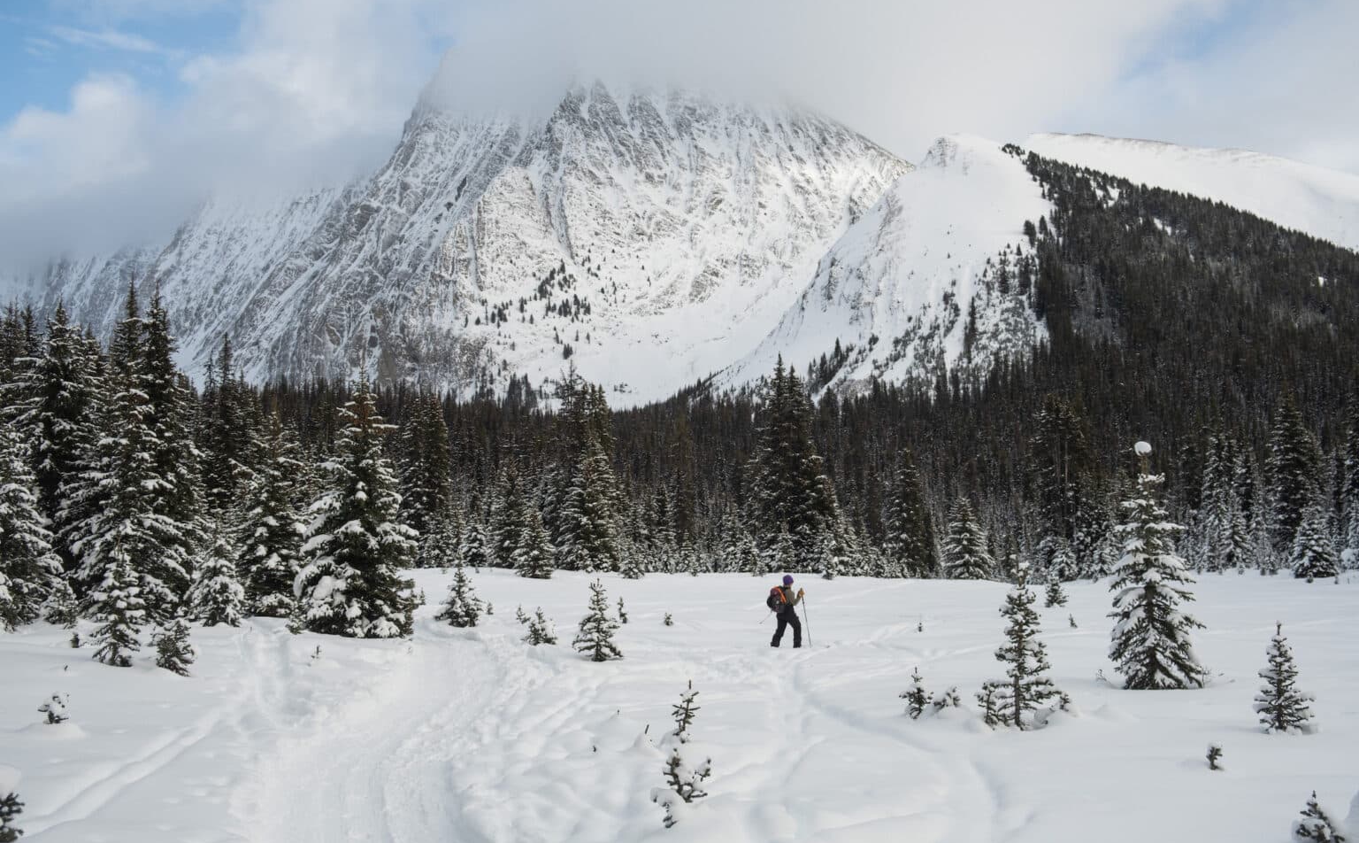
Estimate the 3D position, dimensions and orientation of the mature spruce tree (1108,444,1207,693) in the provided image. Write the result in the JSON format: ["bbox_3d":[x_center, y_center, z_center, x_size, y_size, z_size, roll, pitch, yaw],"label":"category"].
[{"bbox_3d":[7.940,2.368,20.888,1.641,4.035,1.641,-2,-6,21],"label":"mature spruce tree"}]

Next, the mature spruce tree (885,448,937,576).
[{"bbox_3d":[14.384,5.622,77.412,3.220,7.970,3.120,0,-6,0],"label":"mature spruce tree"}]

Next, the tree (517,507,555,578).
[{"bbox_3d":[-7.767,6.511,67.180,2.227,3.848,2.227,1,-5,-7],"label":"tree"}]

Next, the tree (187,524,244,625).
[{"bbox_3d":[-13.064,4.295,35.152,1.580,2.950,1.530,0,-6,0],"label":"tree"}]

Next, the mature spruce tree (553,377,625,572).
[{"bbox_3d":[-5.878,3.387,80.655,4.640,12.670,4.500,0,-6,0],"label":"mature spruce tree"}]

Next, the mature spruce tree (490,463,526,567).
[{"bbox_3d":[-10.124,5.562,74.289,2.523,6.191,2.523,1,-5,-8],"label":"mature spruce tree"}]

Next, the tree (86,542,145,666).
[{"bbox_3d":[-10.762,3.450,23.912,1.095,2.404,1.095,2,-6,-24],"label":"tree"}]

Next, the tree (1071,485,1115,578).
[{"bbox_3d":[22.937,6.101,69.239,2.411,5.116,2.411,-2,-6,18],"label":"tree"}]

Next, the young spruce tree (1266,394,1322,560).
[{"bbox_3d":[43.743,4.264,88.634,3.830,12.250,3.710,0,-6,0],"label":"young spruce tree"}]

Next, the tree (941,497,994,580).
[{"bbox_3d":[15.476,6.268,67.205,2.798,4.393,2.798,-1,-5,13],"label":"tree"}]

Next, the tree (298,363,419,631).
[{"bbox_3d":[-8.149,2.014,31.817,3.115,6.798,3.115,1,-6,-14],"label":"tree"}]

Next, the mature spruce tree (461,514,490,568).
[{"bbox_3d":[-12.110,7.078,74.147,1.703,3.147,1.703,1,-5,-9],"label":"mature spruce tree"}]

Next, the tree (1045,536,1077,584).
[{"bbox_3d":[20.224,7.298,66.118,1.688,2.522,1.688,-2,-6,17],"label":"tree"}]

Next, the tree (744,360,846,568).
[{"bbox_3d":[7.780,2.793,83.740,6.440,14.310,6.240,0,-6,0],"label":"tree"}]

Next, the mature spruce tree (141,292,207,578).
[{"bbox_3d":[-19.338,0.797,47.613,2.640,11.860,2.560,0,-6,0],"label":"mature spruce tree"}]

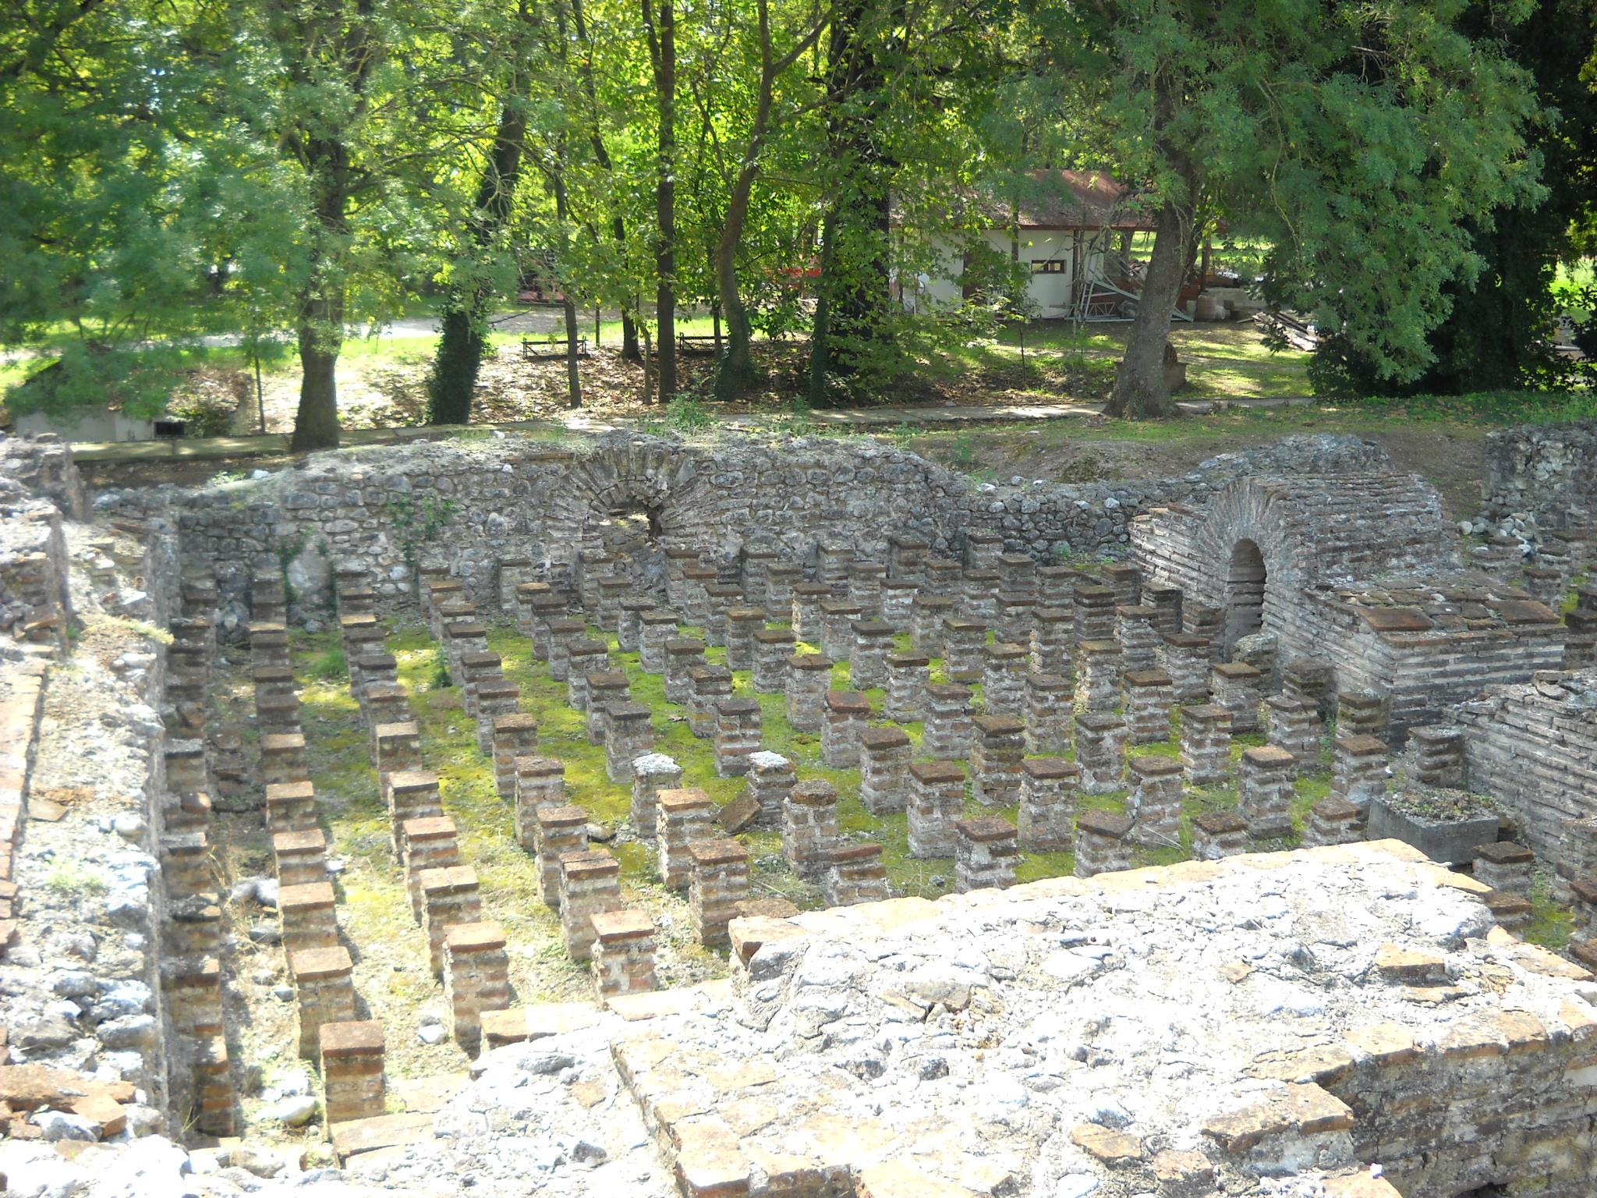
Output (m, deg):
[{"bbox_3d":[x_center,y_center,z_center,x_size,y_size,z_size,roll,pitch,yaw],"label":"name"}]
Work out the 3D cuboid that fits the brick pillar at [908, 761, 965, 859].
[{"bbox_3d":[0.953,1.446,13.010,0.297,0.550,0.297,-4,14,-17],"label":"brick pillar"}]

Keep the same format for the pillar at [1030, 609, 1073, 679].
[{"bbox_3d":[2.612,0.440,19.524,0.331,0.627,0.331,-5,16,-17],"label":"pillar"}]

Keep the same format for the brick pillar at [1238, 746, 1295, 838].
[{"bbox_3d":[3.281,1.340,13.293,0.307,0.521,0.290,-3,15,-17],"label":"brick pillar"}]

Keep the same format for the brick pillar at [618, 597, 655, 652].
[{"bbox_3d":[-1.479,0.249,17.310,0.284,0.430,0.284,-4,14,-17],"label":"brick pillar"}]

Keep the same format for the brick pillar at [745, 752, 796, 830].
[{"bbox_3d":[-0.198,1.327,13.138,0.295,0.437,0.286,-3,16,-17],"label":"brick pillar"}]

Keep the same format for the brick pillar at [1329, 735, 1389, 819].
[{"bbox_3d":[4.645,1.465,15.678,0.319,0.590,0.319,-5,16,-17],"label":"brick pillar"}]

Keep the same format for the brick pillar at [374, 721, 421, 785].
[{"bbox_3d":[-2.885,1.192,13.651,0.284,0.516,0.284,-4,14,-17],"label":"brick pillar"}]

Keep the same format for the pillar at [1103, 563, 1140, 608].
[{"bbox_3d":[3.780,-0.109,22.340,0.331,0.512,0.331,-3,16,-17],"label":"pillar"}]

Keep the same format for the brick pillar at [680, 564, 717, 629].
[{"bbox_3d":[-0.945,-0.027,17.915,0.297,0.524,0.286,-3,16,-17],"label":"brick pillar"}]

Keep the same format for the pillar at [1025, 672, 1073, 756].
[{"bbox_3d":[2.313,1.071,17.560,0.331,0.633,0.331,-3,16,-17],"label":"pillar"}]

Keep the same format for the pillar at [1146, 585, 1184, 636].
[{"bbox_3d":[3.387,0.139,17.631,0.282,0.496,0.278,-3,16,-17],"label":"pillar"}]

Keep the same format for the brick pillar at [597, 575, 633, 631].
[{"bbox_3d":[-1.764,0.049,18.132,0.275,0.456,0.275,-4,14,-17],"label":"brick pillar"}]

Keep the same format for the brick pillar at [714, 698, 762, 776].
[{"bbox_3d":[-0.456,1.053,14.366,0.301,0.507,0.292,-4,14,-17],"label":"brick pillar"}]

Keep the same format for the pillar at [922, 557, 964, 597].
[{"bbox_3d":[1.595,-0.123,20.670,0.329,0.531,0.315,-4,15,-17],"label":"pillar"}]

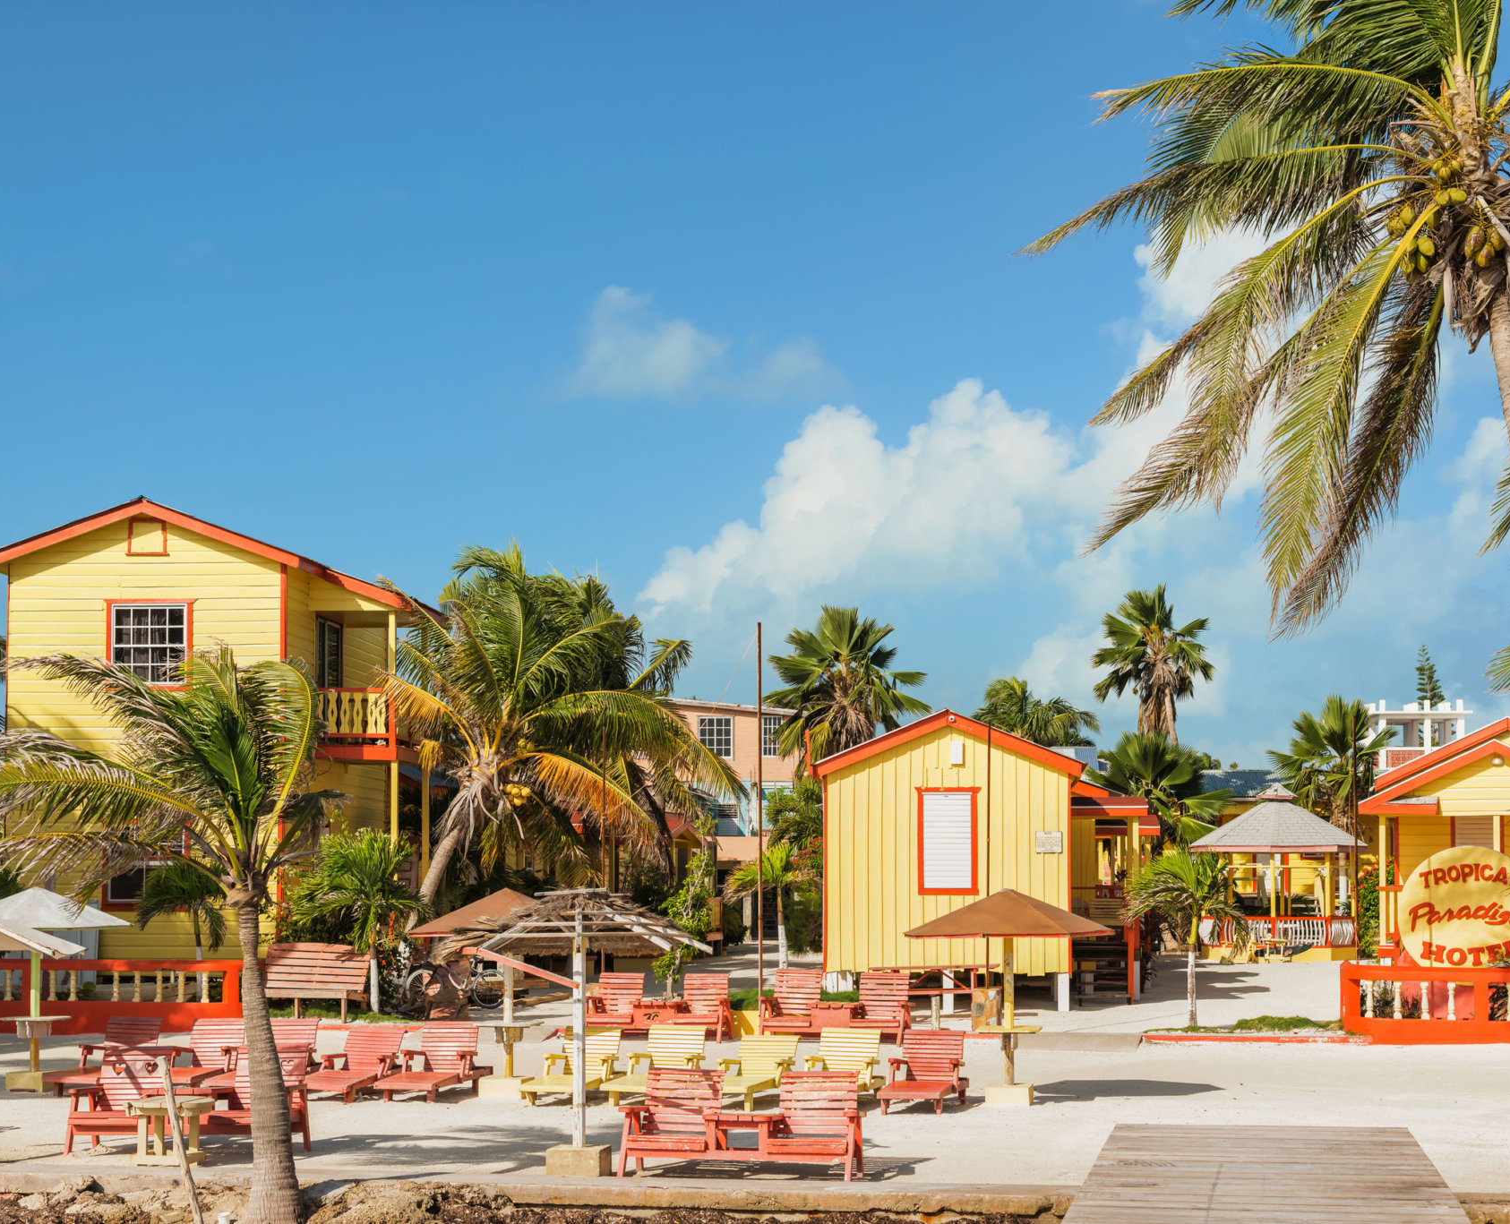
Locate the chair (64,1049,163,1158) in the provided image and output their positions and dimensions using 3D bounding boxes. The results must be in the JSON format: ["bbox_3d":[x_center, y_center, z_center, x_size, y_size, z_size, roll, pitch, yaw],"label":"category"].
[{"bbox_3d":[-5.530,4.202,22.010,0.700,0.860,0.900,-1,-5,12],"label":"chair"}]

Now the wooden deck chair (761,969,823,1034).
[{"bbox_3d":[0.458,4.926,31.900,0.680,0.920,0.820,-1,-6,13],"label":"wooden deck chair"}]

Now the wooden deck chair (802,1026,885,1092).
[{"bbox_3d":[0.780,4.652,26.287,0.700,0.740,1.600,-1,-5,15],"label":"wooden deck chair"}]

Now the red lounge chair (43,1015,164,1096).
[{"bbox_3d":[-6.400,4.431,25.281,0.720,0.720,1.850,-1,-6,11],"label":"red lounge chair"}]

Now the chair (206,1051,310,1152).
[{"bbox_3d":[-4.320,4.193,21.910,0.700,0.860,0.900,-1,-5,12],"label":"chair"}]

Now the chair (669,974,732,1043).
[{"bbox_3d":[-0.675,4.977,32.000,0.680,0.900,0.820,-1,-6,13],"label":"chair"}]

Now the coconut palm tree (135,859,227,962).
[{"bbox_3d":[-8.545,4.896,38.000,1.500,2.490,1.500,0,-6,0],"label":"coconut palm tree"}]

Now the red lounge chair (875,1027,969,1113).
[{"bbox_3d":[1.700,4.583,25.489,0.740,0.730,1.900,-1,-6,13],"label":"red lounge chair"}]

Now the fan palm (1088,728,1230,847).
[{"bbox_3d":[8.850,5.145,55.763,3.100,4.900,2.900,0,-5,0],"label":"fan palm"}]

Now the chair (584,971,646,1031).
[{"bbox_3d":[-1.780,4.996,32.300,0.680,0.900,0.820,-1,-6,13],"label":"chair"}]

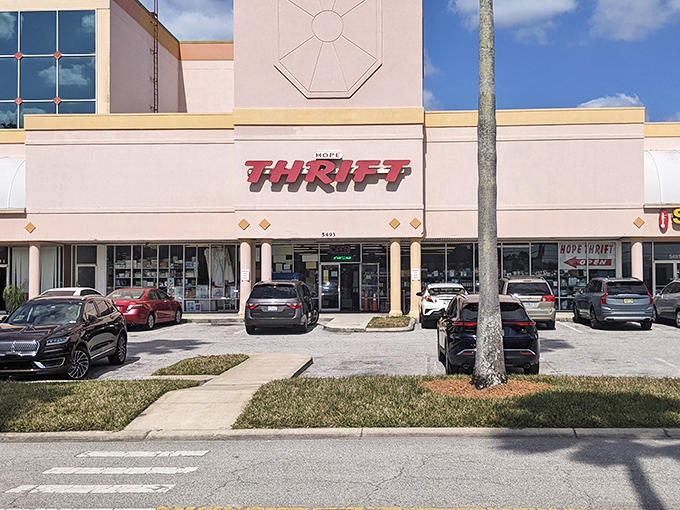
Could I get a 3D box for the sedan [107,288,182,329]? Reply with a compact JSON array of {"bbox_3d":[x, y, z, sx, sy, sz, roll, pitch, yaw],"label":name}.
[{"bbox_3d":[-7.674,1.980,20.652,1.820,1.470,4.810,0,-1,3],"label":"sedan"}]

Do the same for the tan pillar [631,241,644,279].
[{"bbox_3d":[12.888,1.019,23.000,0.520,3.339,0.520,0,-1,0],"label":"tan pillar"}]

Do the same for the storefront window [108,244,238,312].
[{"bbox_3d":[-7.947,1.119,25.208,6.280,3.208,0.120,0,-1,2],"label":"storefront window"}]

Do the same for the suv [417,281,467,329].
[{"bbox_3d":[3.870,1.810,19.800,1.800,1.560,4.360,0,-1,7],"label":"suv"}]

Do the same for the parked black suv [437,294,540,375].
[{"bbox_3d":[3.319,1.714,12.420,1.855,1.660,4.740,0,-1,8],"label":"parked black suv"}]

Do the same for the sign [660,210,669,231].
[{"bbox_3d":[13.062,-1.381,21.350,0.370,0.820,0.160,0,-1,0],"label":"sign"}]

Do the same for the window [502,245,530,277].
[{"bbox_3d":[8.235,0.743,24.784,1.321,2.579,0.120,0,-1,2],"label":"window"}]

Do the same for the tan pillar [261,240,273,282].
[{"bbox_3d":[-3.010,0.940,21.800,0.520,3.160,0.520,0,-1,0],"label":"tan pillar"}]

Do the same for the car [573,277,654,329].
[{"bbox_3d":[10.128,1.741,20.057,1.940,1.776,4.950,0,-1,13],"label":"car"}]

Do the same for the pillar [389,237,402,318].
[{"bbox_3d":[2.290,0.930,21.750,0.520,3.160,0.520,0,-1,0],"label":"pillar"}]

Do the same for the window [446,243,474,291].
[{"bbox_3d":[5.634,0.761,24.852,1.328,2.582,0.120,0,-1,2],"label":"window"}]

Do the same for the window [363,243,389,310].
[{"bbox_3d":[1.559,1.032,23.300,1.150,3.000,0.120,0,-1,0],"label":"window"}]

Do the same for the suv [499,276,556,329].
[{"bbox_3d":[6.340,1.670,19.600,1.960,1.760,5.050,0,-1,8],"label":"suv"}]

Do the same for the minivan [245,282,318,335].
[{"bbox_3d":[-2.015,1.814,19.769,2.010,1.740,5.150,0,-1,4],"label":"minivan"}]

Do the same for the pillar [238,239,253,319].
[{"bbox_3d":[-3.850,0.950,21.800,0.520,3.160,0.520,0,-1,0],"label":"pillar"}]

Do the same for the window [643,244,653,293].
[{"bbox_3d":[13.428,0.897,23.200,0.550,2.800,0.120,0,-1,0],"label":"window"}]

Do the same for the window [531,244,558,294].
[{"bbox_3d":[8.964,0.745,23.250,1.230,2.750,0.120,0,-1,0],"label":"window"}]

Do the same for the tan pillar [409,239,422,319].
[{"bbox_3d":[3.244,0.997,22.850,0.520,3.416,0.520,0,-1,0],"label":"tan pillar"}]

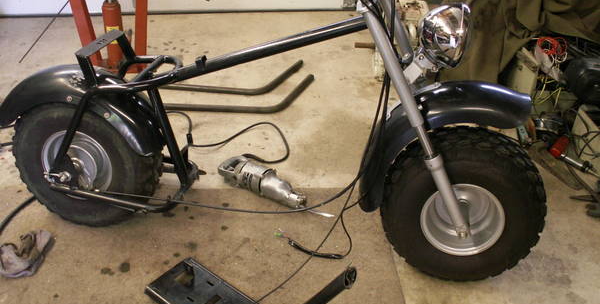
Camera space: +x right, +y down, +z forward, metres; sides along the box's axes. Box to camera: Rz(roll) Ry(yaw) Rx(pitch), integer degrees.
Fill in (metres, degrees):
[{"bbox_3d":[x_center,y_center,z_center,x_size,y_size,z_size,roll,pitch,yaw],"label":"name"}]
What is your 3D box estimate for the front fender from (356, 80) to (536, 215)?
[{"bbox_3d":[0.395,0.002,1.709,0.425,0.420,0.190,8,27,9],"label":"front fender"}]

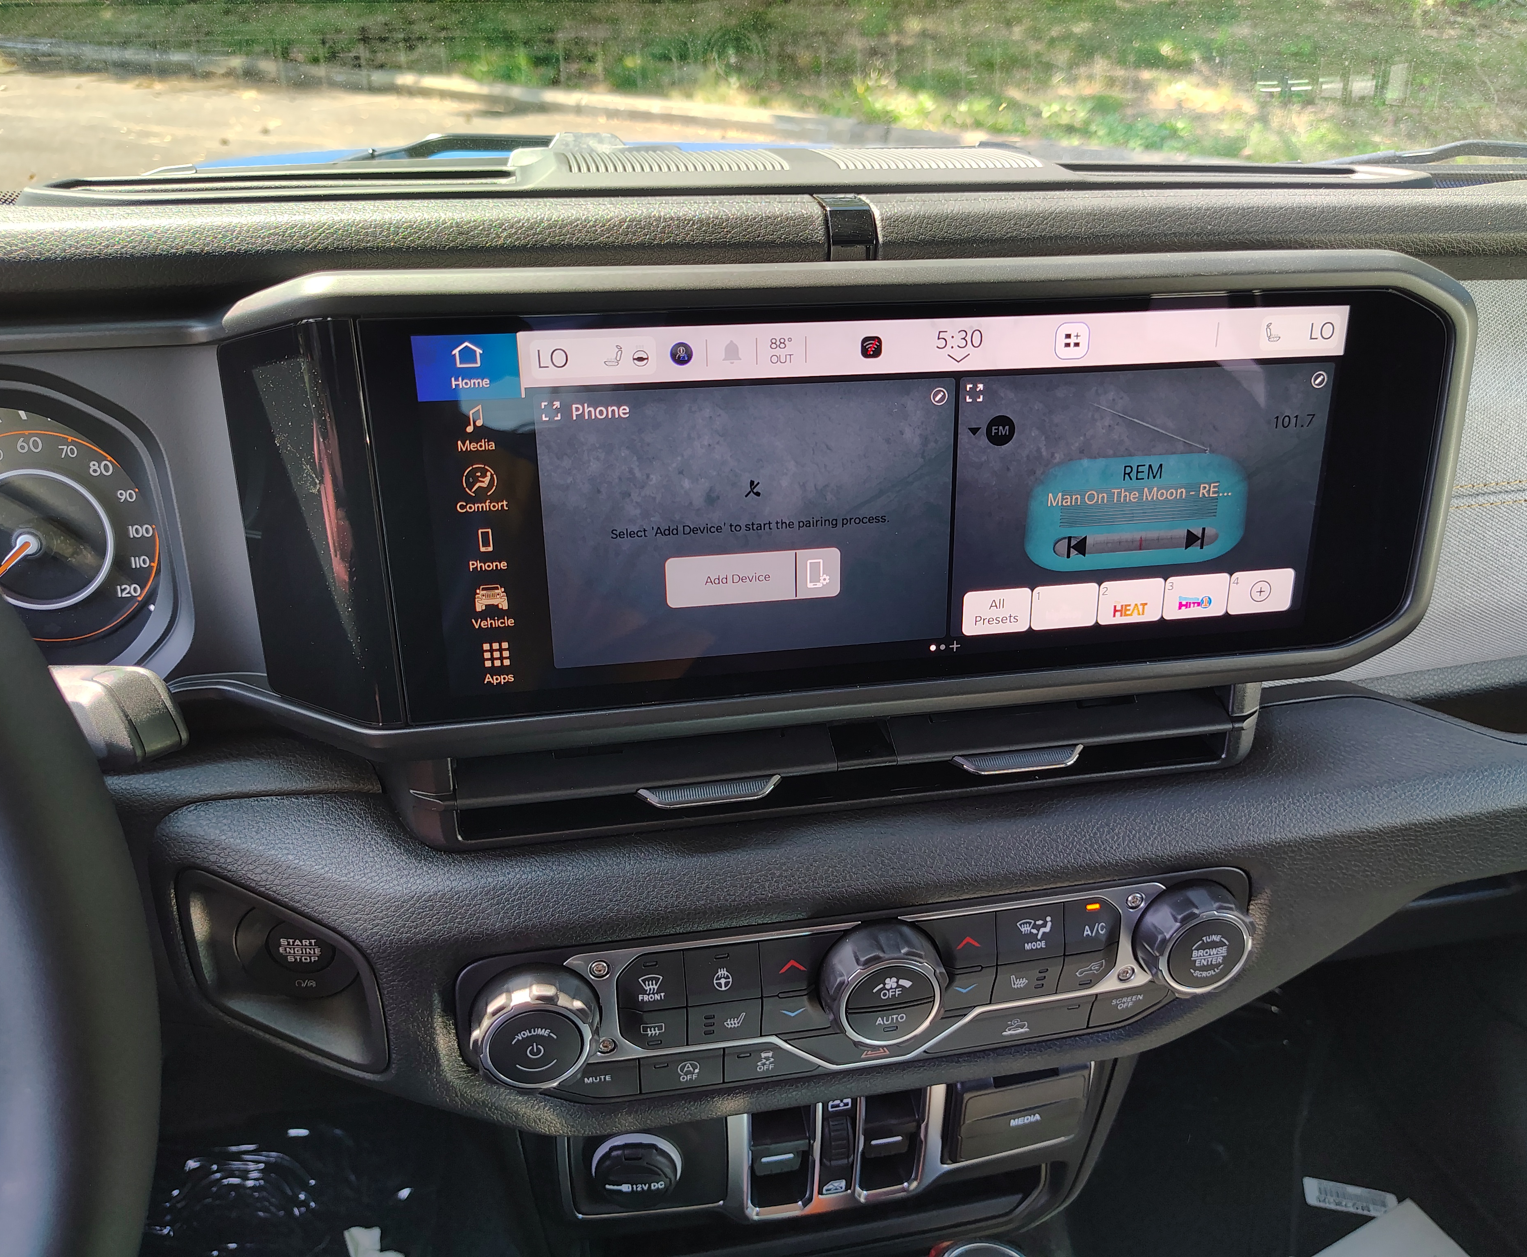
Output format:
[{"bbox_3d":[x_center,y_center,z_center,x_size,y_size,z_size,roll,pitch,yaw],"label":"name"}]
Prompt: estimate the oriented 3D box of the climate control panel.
[{"bbox_3d":[0.041,0.134,0.419,0.292,0.073,0.037,-5,24,-9],"label":"climate control panel"}]

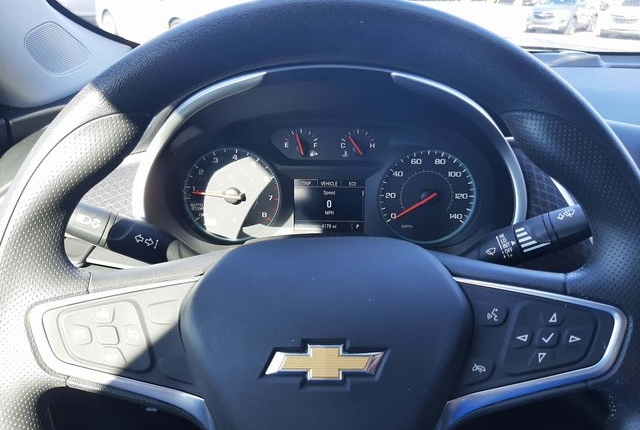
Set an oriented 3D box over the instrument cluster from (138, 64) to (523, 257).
[{"bbox_3d":[0.010,-0.051,0.460,0.365,0.180,0.100,0,7,2],"label":"instrument cluster"}]

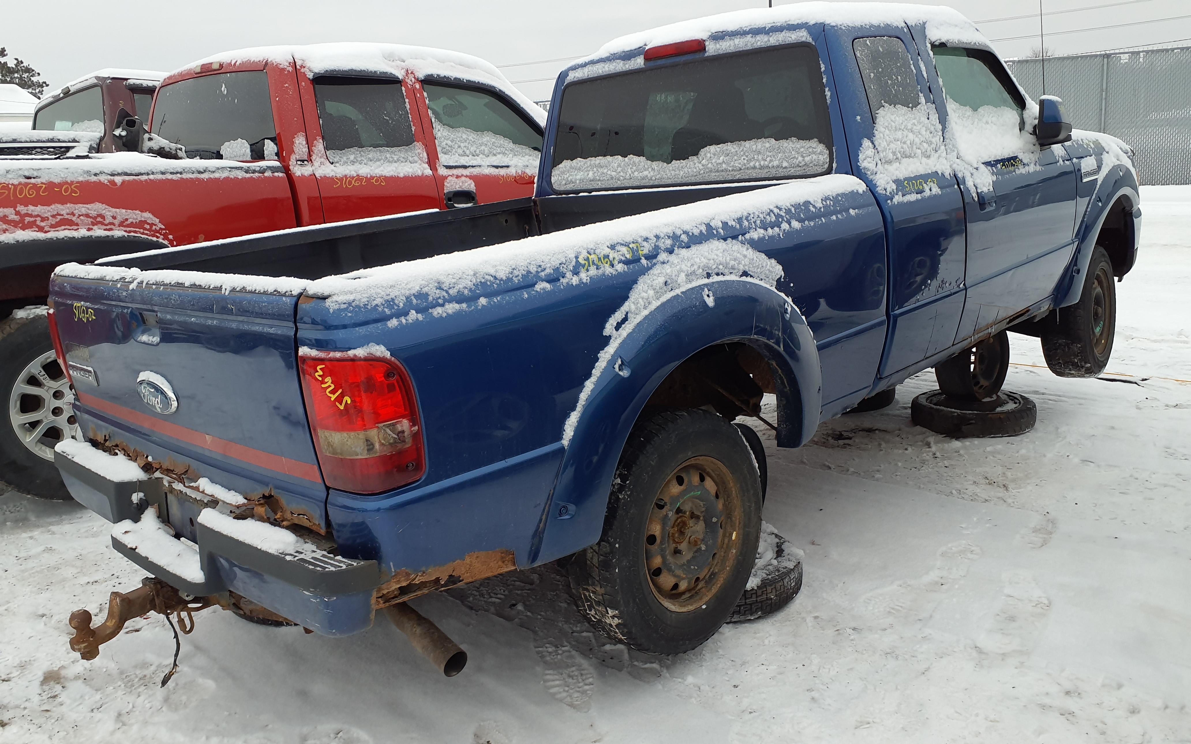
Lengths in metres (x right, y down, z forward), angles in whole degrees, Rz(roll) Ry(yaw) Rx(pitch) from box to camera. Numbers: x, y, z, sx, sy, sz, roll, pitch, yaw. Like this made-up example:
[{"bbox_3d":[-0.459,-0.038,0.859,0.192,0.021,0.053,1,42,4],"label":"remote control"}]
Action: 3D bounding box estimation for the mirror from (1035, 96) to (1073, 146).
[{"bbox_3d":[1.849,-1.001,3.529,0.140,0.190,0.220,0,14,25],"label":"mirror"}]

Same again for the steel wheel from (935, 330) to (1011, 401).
[{"bbox_3d":[1.945,-0.063,4.510,0.416,0.416,0.185,-16,17,-38],"label":"steel wheel"}]

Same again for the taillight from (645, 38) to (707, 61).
[{"bbox_3d":[0.302,-1.219,3.303,0.300,0.050,0.060,7,18,45],"label":"taillight"}]

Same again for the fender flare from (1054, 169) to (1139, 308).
[{"bbox_3d":[2.483,-0.695,4.335,0.130,0.610,1.200,7,18,45],"label":"fender flare"}]

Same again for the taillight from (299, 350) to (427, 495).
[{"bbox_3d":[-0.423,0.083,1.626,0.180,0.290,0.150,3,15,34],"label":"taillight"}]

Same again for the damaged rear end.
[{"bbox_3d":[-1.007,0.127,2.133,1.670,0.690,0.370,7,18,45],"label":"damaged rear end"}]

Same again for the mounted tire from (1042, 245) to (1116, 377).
[{"bbox_3d":[2.501,-0.310,4.514,0.225,0.680,0.680,5,17,41],"label":"mounted tire"}]

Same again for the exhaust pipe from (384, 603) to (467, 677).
[{"bbox_3d":[-0.413,0.542,1.934,0.060,0.060,0.380,-16,28,-37],"label":"exhaust pipe"}]

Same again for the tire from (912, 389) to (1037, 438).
[{"bbox_3d":[2.001,0.218,4.656,0.610,0.155,0.610,7,15,45],"label":"tire"}]

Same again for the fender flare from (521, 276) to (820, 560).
[{"bbox_3d":[0.220,0.061,2.151,0.130,0.560,1.130,7,18,45],"label":"fender flare"}]

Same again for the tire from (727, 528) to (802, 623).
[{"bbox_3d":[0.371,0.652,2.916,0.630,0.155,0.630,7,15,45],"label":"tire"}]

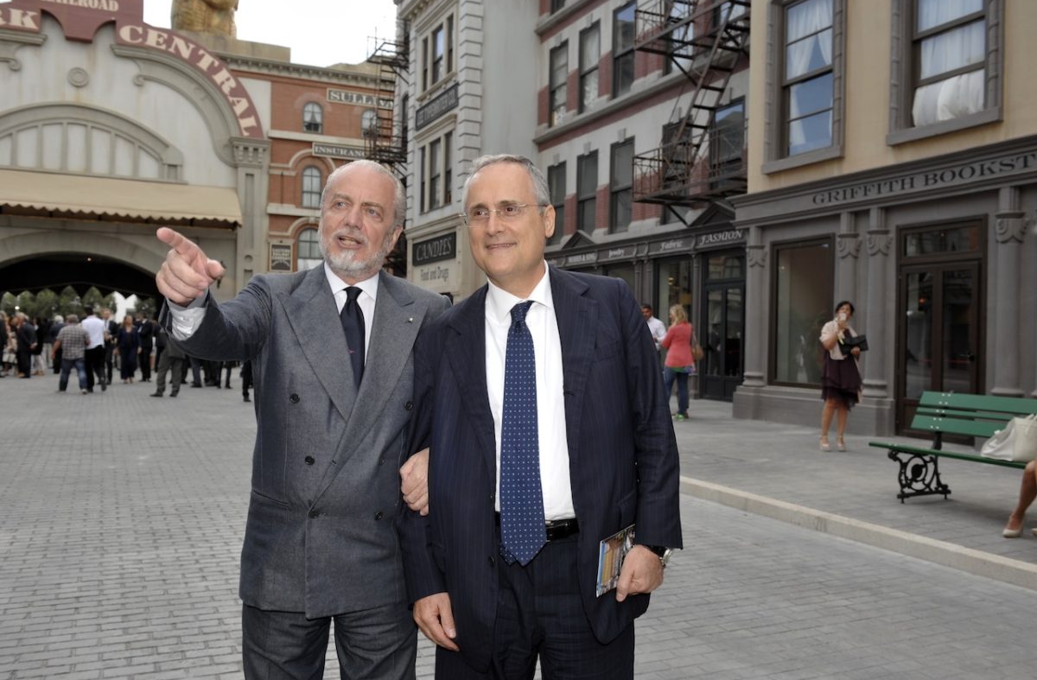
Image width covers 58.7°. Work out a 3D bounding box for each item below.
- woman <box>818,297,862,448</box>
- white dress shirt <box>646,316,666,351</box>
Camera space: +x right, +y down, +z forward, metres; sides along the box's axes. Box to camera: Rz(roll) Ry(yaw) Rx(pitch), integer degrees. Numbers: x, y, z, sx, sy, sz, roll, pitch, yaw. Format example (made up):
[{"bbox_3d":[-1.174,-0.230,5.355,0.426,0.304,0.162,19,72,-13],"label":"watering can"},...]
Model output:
[{"bbox_3d":[3.716,0.420,10.650,0.510,1.720,0.420,1,0,5],"label":"woman"},{"bbox_3d":[1.989,-0.098,14.000,0.520,0.570,0.320,1,0,25],"label":"white dress shirt"}]

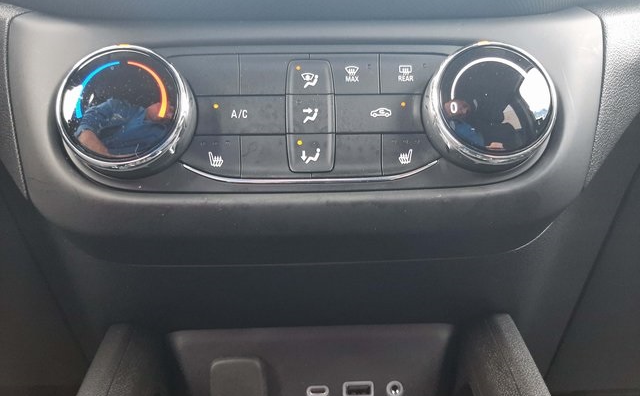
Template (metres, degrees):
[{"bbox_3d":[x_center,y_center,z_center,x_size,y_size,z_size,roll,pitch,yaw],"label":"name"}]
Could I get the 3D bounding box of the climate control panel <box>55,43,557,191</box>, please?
[{"bbox_3d":[-0.006,-0.035,0.213,0.213,0.064,0.032,-1,-7,-1],"label":"climate control panel"}]

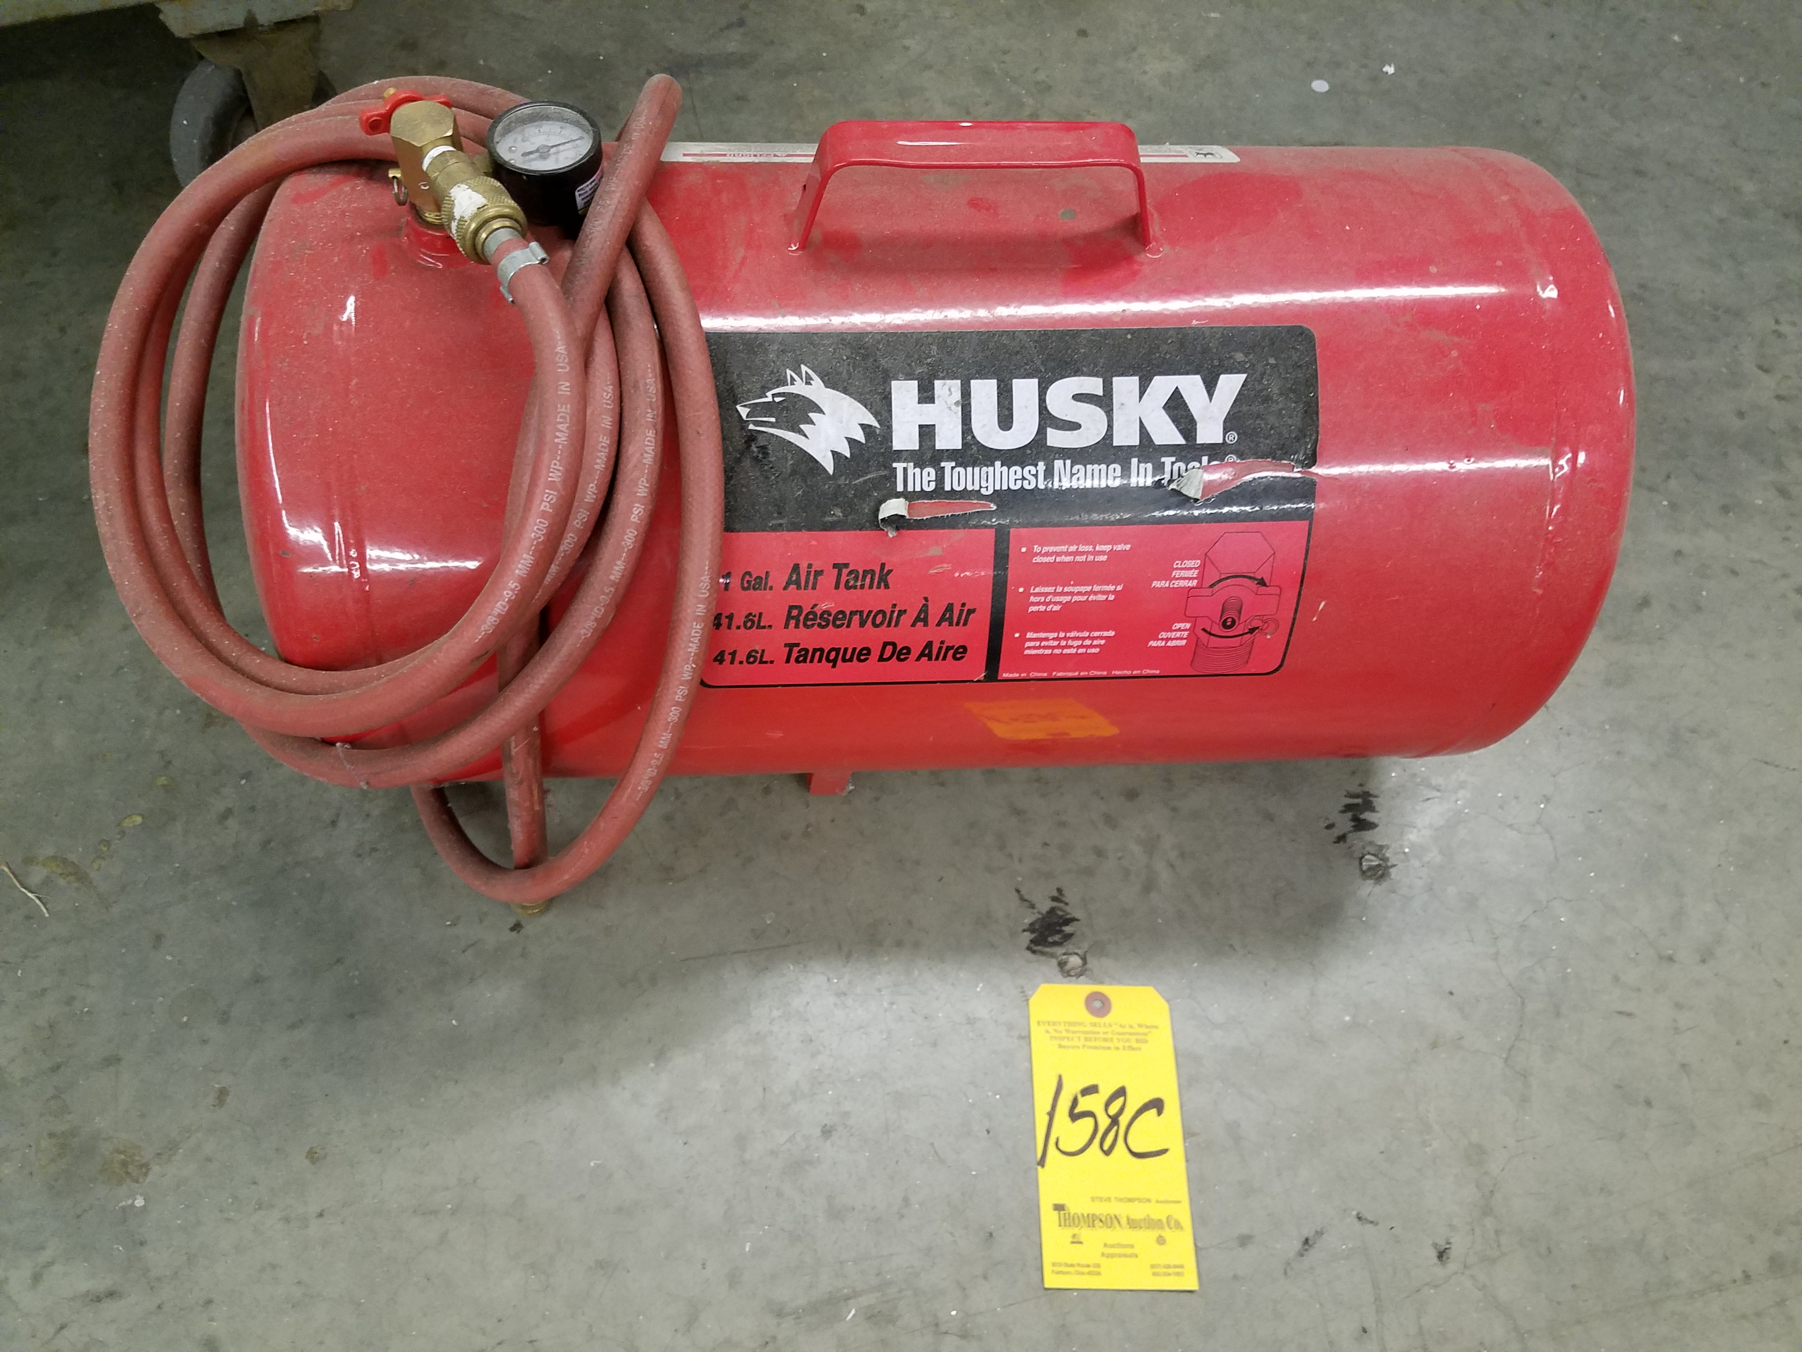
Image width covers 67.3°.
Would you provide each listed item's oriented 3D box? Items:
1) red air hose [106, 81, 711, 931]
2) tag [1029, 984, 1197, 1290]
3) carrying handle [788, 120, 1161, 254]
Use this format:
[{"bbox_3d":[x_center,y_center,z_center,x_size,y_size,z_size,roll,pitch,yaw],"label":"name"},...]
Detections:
[{"bbox_3d":[-0.201,-0.091,0.590,0.262,0.300,0.310,-1,58,-4],"label":"red air hose"},{"bbox_3d":[0.107,0.233,0.696,0.076,0.001,0.152,2,58,-3],"label":"tag"},{"bbox_3d":[0.030,-0.196,0.539,0.149,0.043,0.027,-1,58,-4],"label":"carrying handle"}]

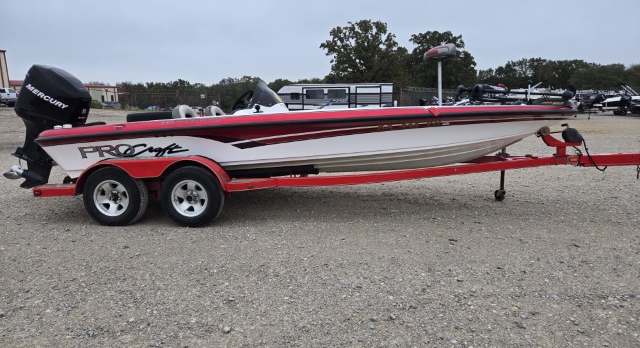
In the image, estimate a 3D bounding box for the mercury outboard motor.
[{"bbox_3d":[-3.568,-0.625,5.598,0.940,1.570,0.580,11,11,0],"label":"mercury outboard motor"}]

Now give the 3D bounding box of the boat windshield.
[{"bbox_3d":[-0.612,-0.910,4.866,0.380,0.320,0.600,-2,10,3],"label":"boat windshield"}]

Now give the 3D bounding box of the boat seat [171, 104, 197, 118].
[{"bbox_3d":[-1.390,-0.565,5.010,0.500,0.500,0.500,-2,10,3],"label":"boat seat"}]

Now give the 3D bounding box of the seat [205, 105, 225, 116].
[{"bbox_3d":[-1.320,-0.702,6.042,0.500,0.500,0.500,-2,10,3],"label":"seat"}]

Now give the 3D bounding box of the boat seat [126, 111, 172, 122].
[{"bbox_3d":[-2.130,-0.687,5.516,0.520,0.220,0.480,-2,10,3],"label":"boat seat"}]

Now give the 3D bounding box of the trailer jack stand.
[{"bbox_3d":[2.391,-0.026,5.616,0.210,0.760,0.200,-1,10,3],"label":"trailer jack stand"}]

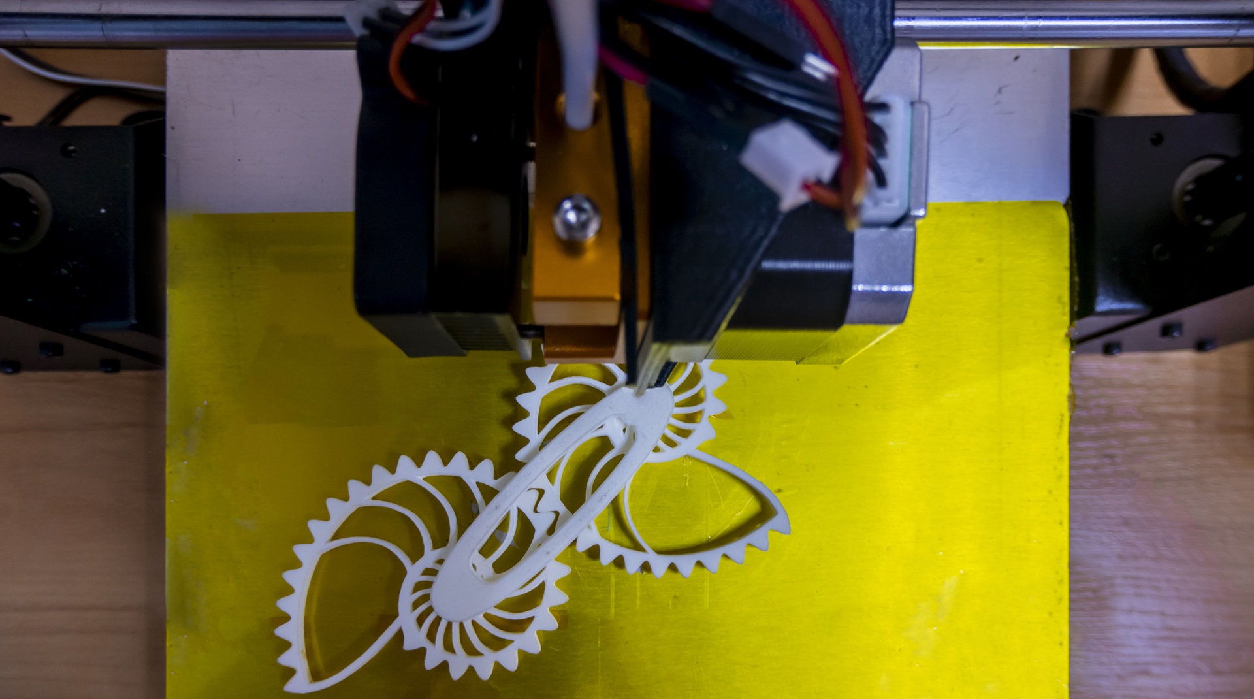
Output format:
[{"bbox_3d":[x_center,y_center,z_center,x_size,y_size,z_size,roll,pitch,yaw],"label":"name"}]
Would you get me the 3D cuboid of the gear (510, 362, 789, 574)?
[{"bbox_3d":[0.002,0.025,0.203,0.055,0.006,0.070,-25,86,-2],"label":"gear"}]

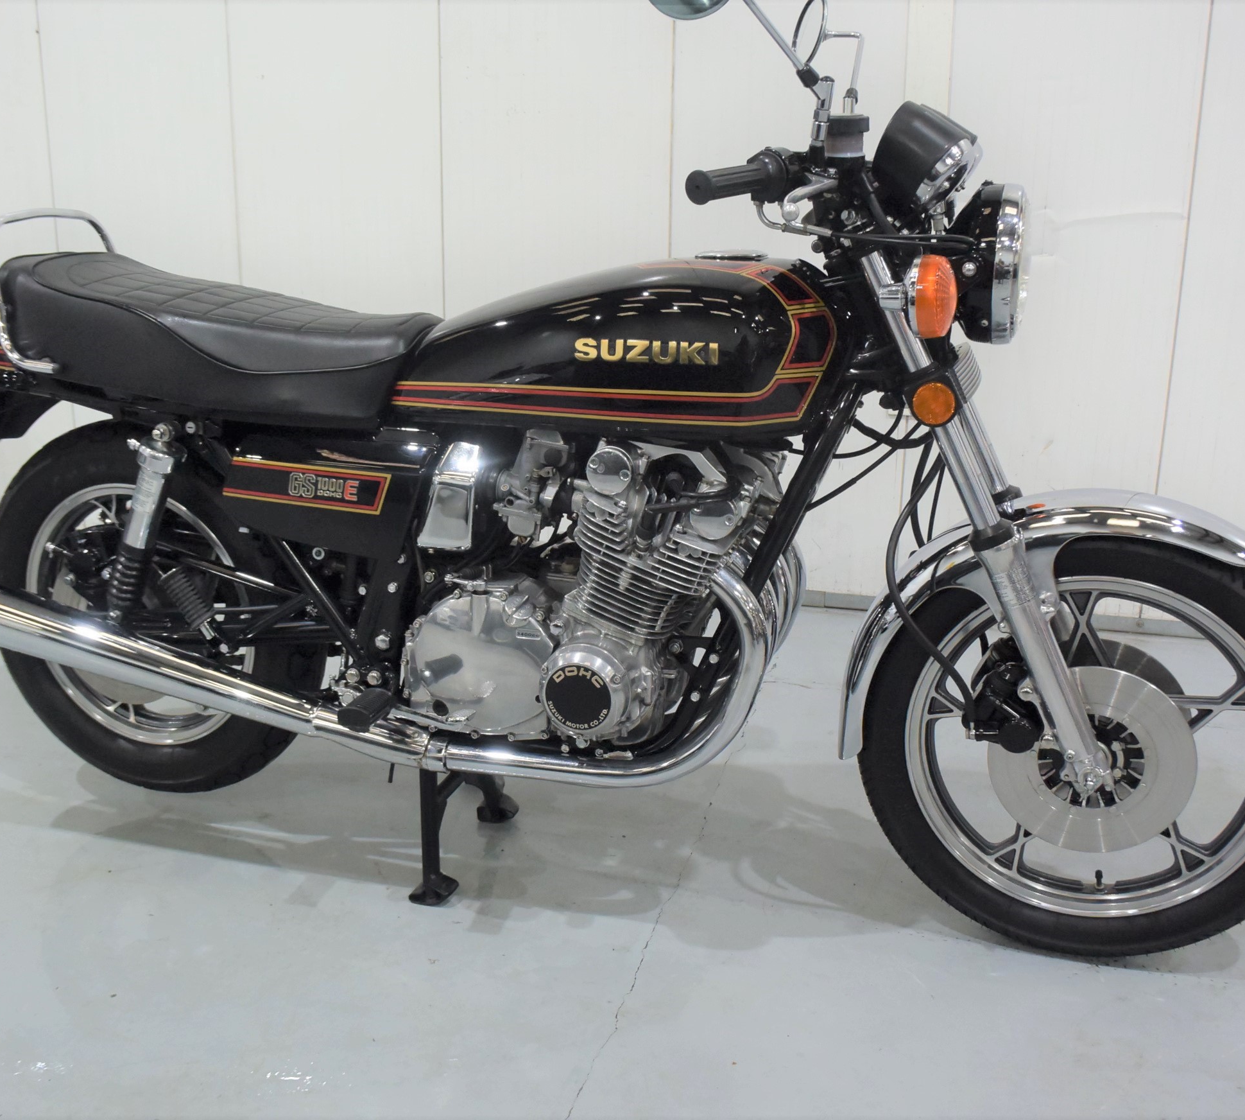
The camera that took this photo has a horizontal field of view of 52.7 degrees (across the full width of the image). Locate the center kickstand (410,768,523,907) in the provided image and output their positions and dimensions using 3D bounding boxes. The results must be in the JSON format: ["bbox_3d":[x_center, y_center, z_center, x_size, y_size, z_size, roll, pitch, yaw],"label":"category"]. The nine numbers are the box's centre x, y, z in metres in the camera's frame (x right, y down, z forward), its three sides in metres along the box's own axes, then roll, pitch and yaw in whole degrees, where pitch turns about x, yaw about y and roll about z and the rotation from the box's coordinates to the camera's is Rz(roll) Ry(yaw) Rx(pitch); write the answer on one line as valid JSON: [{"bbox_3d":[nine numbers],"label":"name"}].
[{"bbox_3d":[-0.256,0.384,2.075,0.110,0.250,0.340,5,15,16],"label":"center kickstand"}]

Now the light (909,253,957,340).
[{"bbox_3d":[0.352,-0.298,1.426,0.060,0.094,0.094,5,15,16],"label":"light"}]

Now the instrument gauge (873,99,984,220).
[{"bbox_3d":[0.378,-0.502,1.569,0.112,0.102,0.102,38,21,5],"label":"instrument gauge"}]

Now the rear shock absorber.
[{"bbox_3d":[-0.742,-0.052,1.934,0.070,0.350,0.070,25,20,9],"label":"rear shock absorber"}]

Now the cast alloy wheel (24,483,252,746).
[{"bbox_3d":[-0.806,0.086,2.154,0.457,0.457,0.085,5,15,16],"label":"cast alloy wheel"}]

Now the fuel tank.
[{"bbox_3d":[0.007,-0.318,1.805,0.650,0.235,0.300,5,15,16],"label":"fuel tank"}]

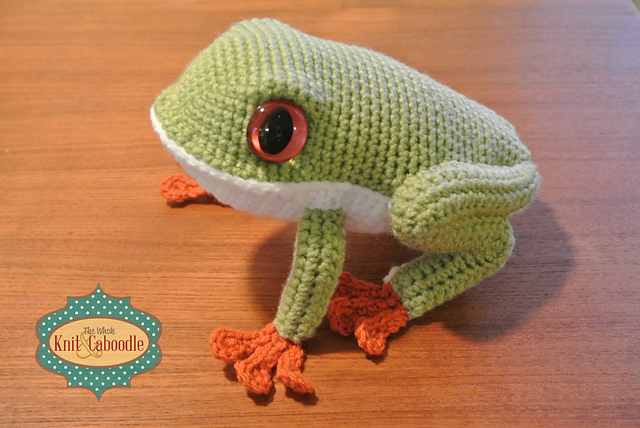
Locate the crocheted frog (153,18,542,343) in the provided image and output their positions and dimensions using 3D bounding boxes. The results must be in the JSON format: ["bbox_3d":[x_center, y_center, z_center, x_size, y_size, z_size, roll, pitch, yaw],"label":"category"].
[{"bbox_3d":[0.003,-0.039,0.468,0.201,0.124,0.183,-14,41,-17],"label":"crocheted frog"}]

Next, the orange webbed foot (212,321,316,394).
[{"bbox_3d":[-0.025,0.065,0.422,0.055,0.020,0.034,20,43,23],"label":"orange webbed foot"}]

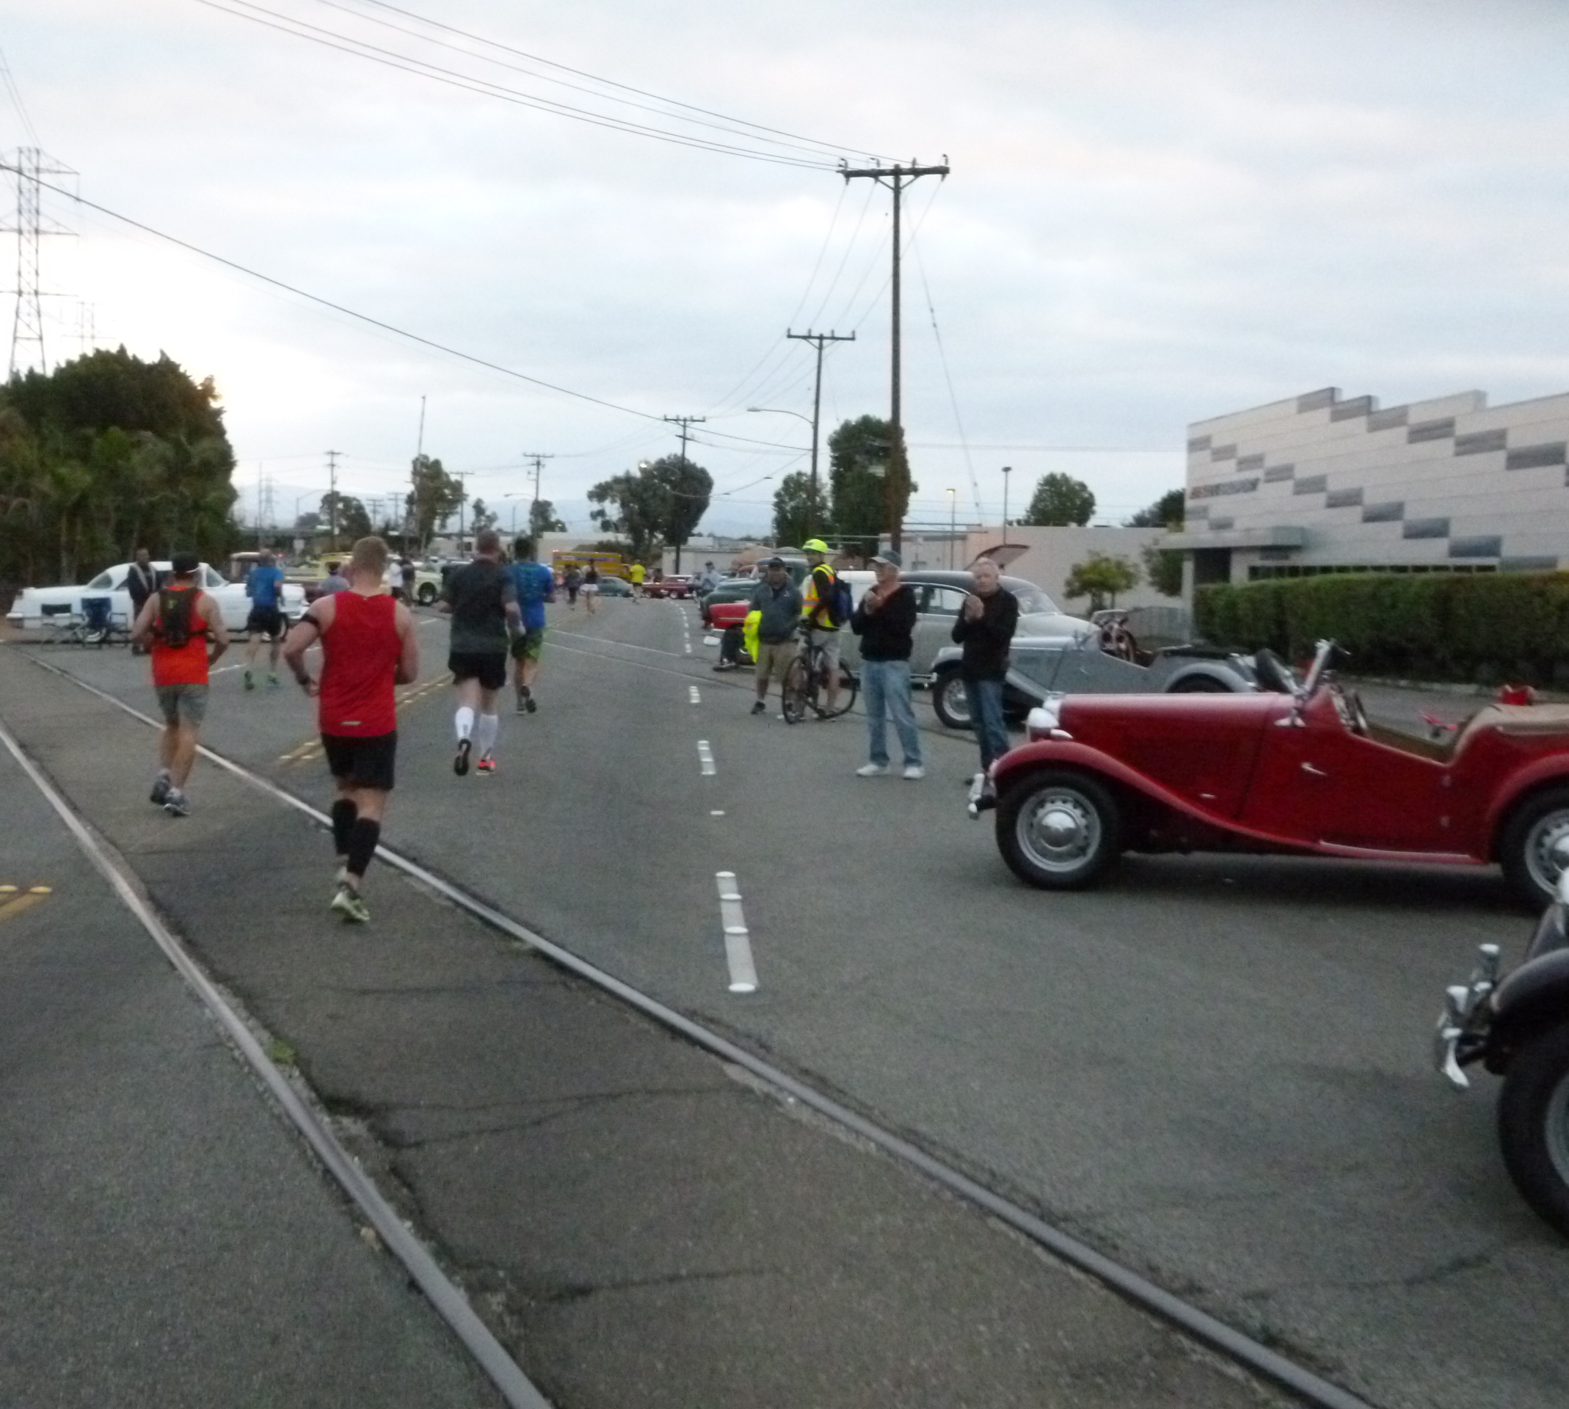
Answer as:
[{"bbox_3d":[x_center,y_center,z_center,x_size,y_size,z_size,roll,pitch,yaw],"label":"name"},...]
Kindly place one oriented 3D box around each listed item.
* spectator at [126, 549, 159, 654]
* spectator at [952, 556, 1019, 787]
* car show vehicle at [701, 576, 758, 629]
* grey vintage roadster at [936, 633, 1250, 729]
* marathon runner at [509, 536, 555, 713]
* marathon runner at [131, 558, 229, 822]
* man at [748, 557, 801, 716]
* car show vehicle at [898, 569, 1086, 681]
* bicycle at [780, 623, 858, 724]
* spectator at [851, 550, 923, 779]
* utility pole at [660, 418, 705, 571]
[{"bbox_3d":[-10.420,-1.670,30.000,0.520,1.750,0.360,-2,5,-36],"label":"spectator"},{"bbox_3d":[1.520,-0.235,13.900,0.500,1.750,0.420,4,6,38],"label":"spectator"},{"bbox_3d":[0.376,-2.702,45.000,4.800,1.650,1.800,0,4,-8],"label":"car show vehicle"},{"bbox_3d":[3.283,-0.290,17.925,3.680,1.150,1.490,3,5,30],"label":"grey vintage roadster"},{"bbox_3d":[-2.650,-0.825,19.200,0.540,1.830,0.580,1,4,-3],"label":"marathon runner"},{"bbox_3d":[-3.928,-0.134,12.000,0.620,1.710,0.550,1,4,0],"label":"marathon runner"},{"bbox_3d":[-0.122,-0.750,20.500,0.560,1.750,0.380,2,4,12],"label":"man"},{"bbox_3d":[1.950,-0.920,23.500,4.600,1.580,1.800,4,5,34],"label":"car show vehicle"},{"bbox_3d":[0.360,-0.320,19.200,0.600,1.040,1.720,3,5,28],"label":"bicycle"},{"bbox_3d":[0.780,-0.308,14.100,0.420,1.740,0.520,-3,5,-40],"label":"spectator"},{"bbox_3d":[-6.912,-13.621,125.448,2.900,11.670,0.350,0,5,-14],"label":"utility pole"}]

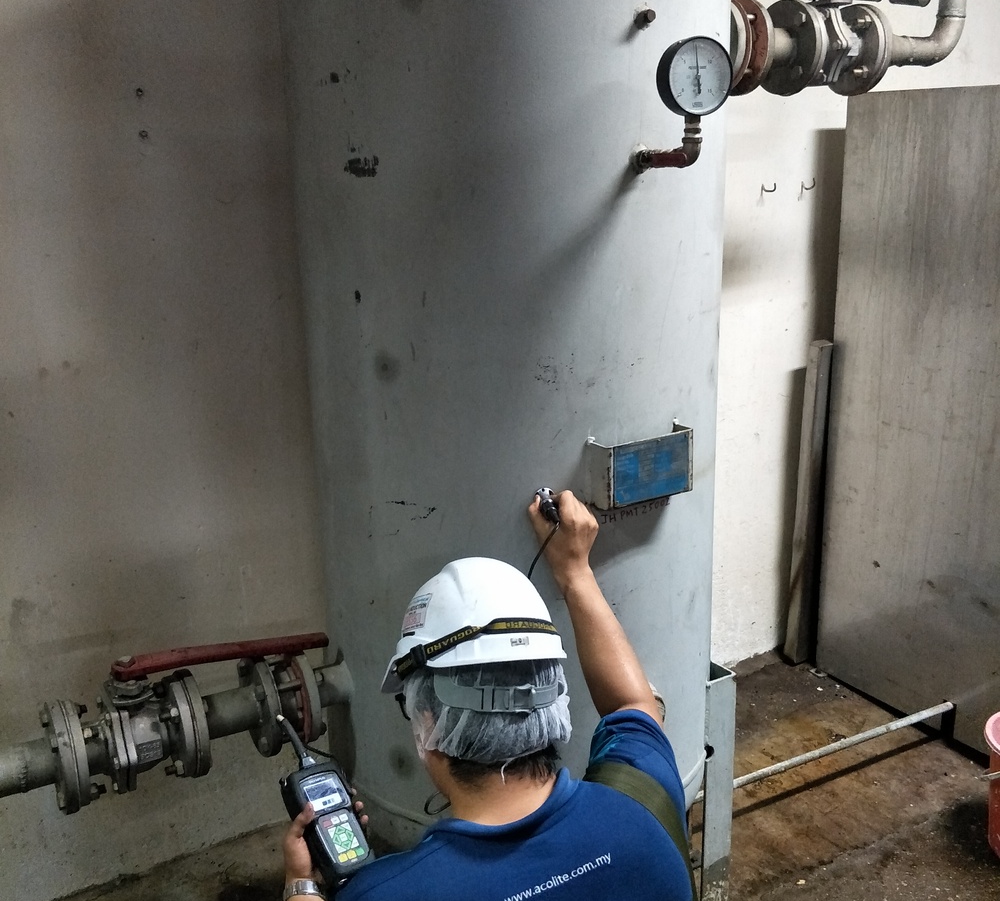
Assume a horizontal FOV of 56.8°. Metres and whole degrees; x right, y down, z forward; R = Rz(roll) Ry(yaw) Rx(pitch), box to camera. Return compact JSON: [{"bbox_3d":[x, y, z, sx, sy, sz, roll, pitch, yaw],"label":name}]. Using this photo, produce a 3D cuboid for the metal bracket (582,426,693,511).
[{"bbox_3d":[0.232,0.026,1.502,0.172,0.104,0.047,-11,19,-30],"label":"metal bracket"}]

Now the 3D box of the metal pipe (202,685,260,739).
[{"bbox_3d":[-0.494,0.484,1.707,0.115,0.080,0.080,-10,18,-26],"label":"metal pipe"}]

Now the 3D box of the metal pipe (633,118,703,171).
[{"bbox_3d":[0.234,-0.430,1.308,0.030,0.068,0.158,-10,18,-27],"label":"metal pipe"}]

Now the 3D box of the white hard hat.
[{"bbox_3d":[-0.044,0.228,1.265,0.288,0.163,0.220,-15,-13,43],"label":"white hard hat"}]

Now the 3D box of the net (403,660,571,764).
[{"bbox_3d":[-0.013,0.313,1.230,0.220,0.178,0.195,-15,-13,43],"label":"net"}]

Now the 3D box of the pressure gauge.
[{"bbox_3d":[0.261,-0.497,1.232,0.102,0.102,0.038,-10,18,-27],"label":"pressure gauge"}]

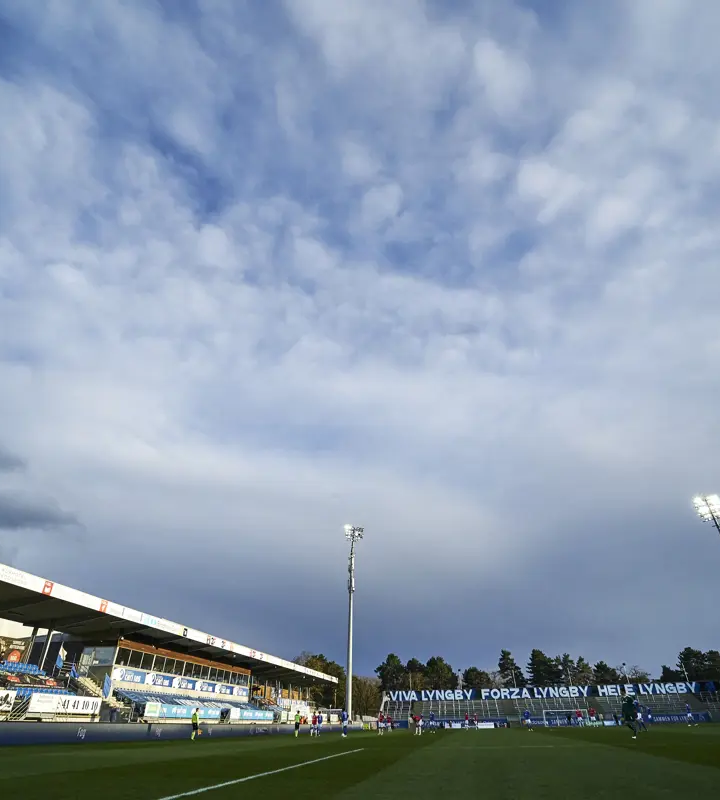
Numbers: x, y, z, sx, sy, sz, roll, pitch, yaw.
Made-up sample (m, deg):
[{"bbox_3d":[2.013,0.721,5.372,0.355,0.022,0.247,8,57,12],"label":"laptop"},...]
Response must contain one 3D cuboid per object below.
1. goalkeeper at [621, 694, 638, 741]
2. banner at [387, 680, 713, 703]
[{"bbox_3d":[11.744,13.615,20.309,0.550,1.800,0.600,8,-36,-12],"label":"goalkeeper"},{"bbox_3d":[39.516,62.620,100.159,67.200,1.900,0.150,-7,-35,9],"label":"banner"}]

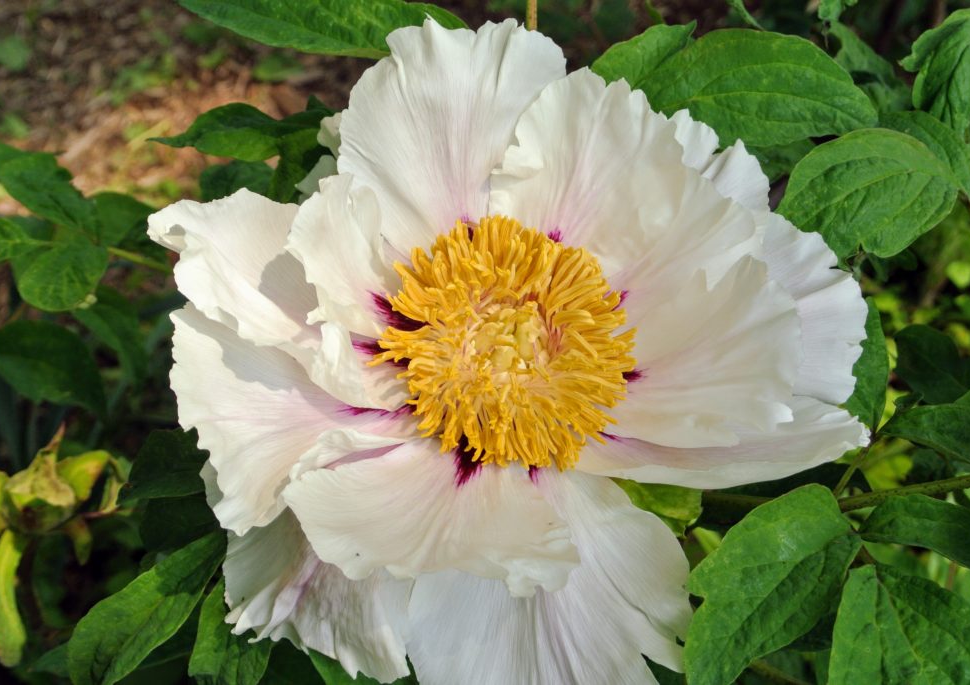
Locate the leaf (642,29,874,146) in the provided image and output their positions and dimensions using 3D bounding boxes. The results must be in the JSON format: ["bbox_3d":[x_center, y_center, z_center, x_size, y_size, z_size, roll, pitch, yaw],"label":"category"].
[{"bbox_3d":[0.078,-0.073,0.530,0.066,0.014,0.036,3,53,3],"label":"leaf"}]

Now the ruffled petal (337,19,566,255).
[{"bbox_3d":[-0.009,-0.054,0.483,0.056,0.060,0.022,-7,6,-2],"label":"ruffled petal"}]

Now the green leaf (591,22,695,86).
[{"bbox_3d":[0.045,-0.082,0.535,0.030,0.012,0.026,29,58,20],"label":"green leaf"}]

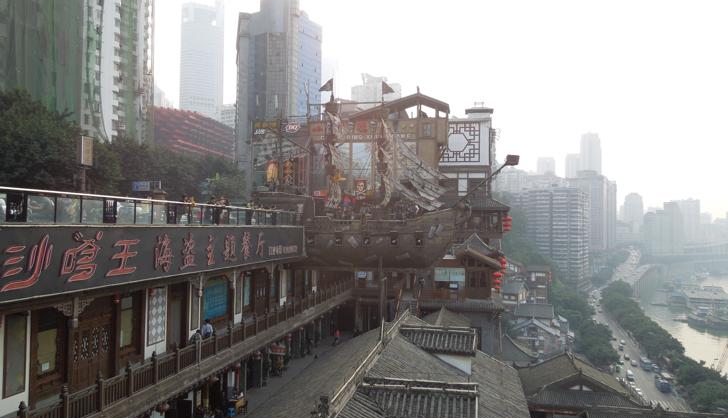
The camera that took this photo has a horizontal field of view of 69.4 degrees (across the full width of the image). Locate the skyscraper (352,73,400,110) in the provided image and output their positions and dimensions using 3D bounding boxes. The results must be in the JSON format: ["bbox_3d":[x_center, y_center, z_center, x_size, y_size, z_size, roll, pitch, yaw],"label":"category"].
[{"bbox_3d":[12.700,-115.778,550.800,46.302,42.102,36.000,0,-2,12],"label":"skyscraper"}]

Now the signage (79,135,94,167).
[{"bbox_3d":[-12.600,-2.650,24.000,0.200,1.400,0.700,0,-2,11],"label":"signage"}]

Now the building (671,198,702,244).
[{"bbox_3d":[705.000,27.000,1150.000,58.000,100.000,36.000,-1,-2,30],"label":"building"}]

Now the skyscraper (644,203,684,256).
[{"bbox_3d":[502.910,34.837,882.000,53.454,89.162,40.000,0,-2,23],"label":"skyscraper"}]

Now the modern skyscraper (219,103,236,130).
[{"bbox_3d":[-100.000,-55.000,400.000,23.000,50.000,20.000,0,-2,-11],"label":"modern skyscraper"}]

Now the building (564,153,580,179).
[{"bbox_3d":[400.174,-63.519,1007.500,29.423,85.252,25.000,0,-2,20],"label":"building"}]

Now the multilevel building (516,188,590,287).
[{"bbox_3d":[141.600,21.700,391.000,42.000,71.000,33.000,-1,-2,33],"label":"multilevel building"}]

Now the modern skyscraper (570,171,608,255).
[{"bbox_3d":[247.316,5.287,579.000,39.159,91.167,30.000,0,-2,25],"label":"modern skyscraper"}]

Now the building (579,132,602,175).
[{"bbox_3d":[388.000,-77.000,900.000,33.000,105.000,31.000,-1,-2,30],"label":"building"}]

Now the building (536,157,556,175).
[{"bbox_3d":[330.000,-64.000,950.000,33.000,60.000,28.000,-1,-2,30],"label":"building"}]

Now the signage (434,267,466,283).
[{"bbox_3d":[7.233,5.497,44.000,2.600,1.212,0.100,0,-2,12],"label":"signage"}]

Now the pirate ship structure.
[{"bbox_3d":[-0.300,-2.400,48.000,18.800,15.700,6.800,0,-2,5],"label":"pirate ship structure"}]

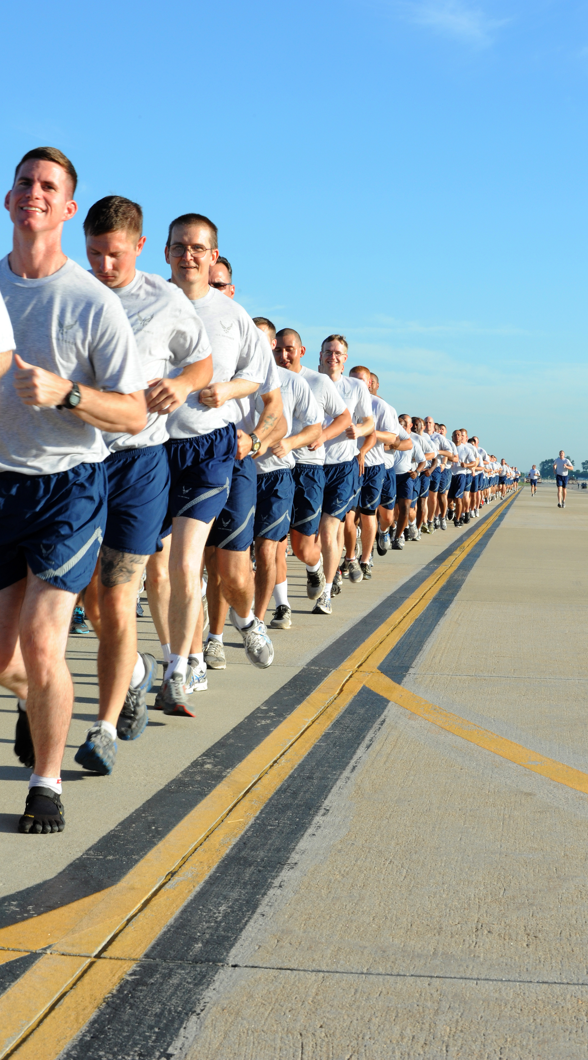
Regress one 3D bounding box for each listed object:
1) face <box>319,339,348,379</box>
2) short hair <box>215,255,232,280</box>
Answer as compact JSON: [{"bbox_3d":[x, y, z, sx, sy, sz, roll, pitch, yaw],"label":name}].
[{"bbox_3d":[0.249,-1.087,12.900,0.175,0.215,0.160,7,0,3],"label":"face"},{"bbox_3d":[-0.337,-1.075,8.500,0.160,0.140,0.190,2,2,10],"label":"short hair"}]

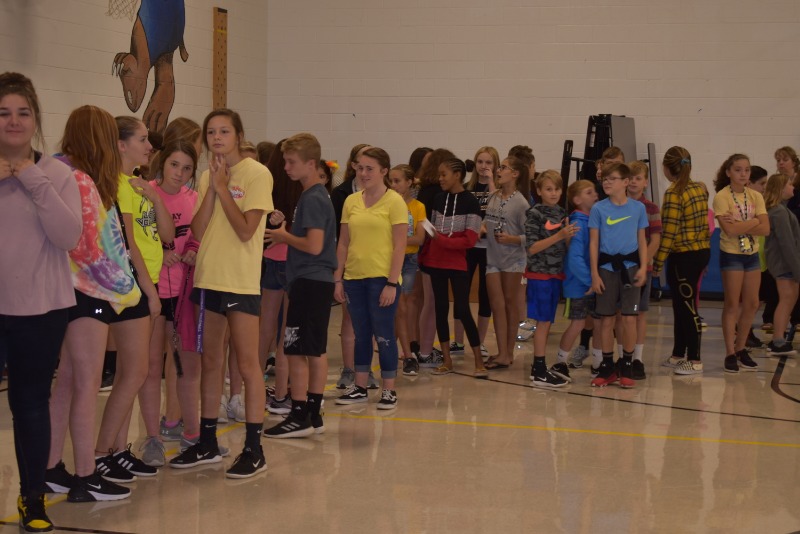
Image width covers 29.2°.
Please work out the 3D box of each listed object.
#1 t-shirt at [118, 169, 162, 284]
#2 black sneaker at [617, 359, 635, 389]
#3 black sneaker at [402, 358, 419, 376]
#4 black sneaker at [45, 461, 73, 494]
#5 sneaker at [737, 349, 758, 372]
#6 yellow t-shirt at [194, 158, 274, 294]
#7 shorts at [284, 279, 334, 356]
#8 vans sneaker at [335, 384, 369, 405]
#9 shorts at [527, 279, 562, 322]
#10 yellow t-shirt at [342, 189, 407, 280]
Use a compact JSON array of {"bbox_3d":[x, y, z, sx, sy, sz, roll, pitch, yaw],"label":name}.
[{"bbox_3d":[-1.211,-0.177,6.955,0.250,0.520,0.370,2,4,18],"label":"t-shirt"},{"bbox_3d":[1.501,0.711,10.089,0.100,0.140,0.258,2,4,9],"label":"black sneaker"},{"bbox_3d":[0.073,0.677,10.482,0.095,0.105,0.250,0,4,-10],"label":"black sneaker"},{"bbox_3d":[-1.472,0.907,6.640,0.270,0.120,0.100,1,4,0],"label":"black sneaker"},{"bbox_3d":[2.519,0.675,11.183,0.092,0.105,0.250,-1,4,-27],"label":"sneaker"},{"bbox_3d":[-0.764,-0.187,7.084,0.400,0.630,0.280,3,4,27],"label":"yellow t-shirt"},{"bbox_3d":[-0.474,0.249,8.035,0.265,0.450,0.340,0,4,-10],"label":"shorts"},{"bbox_3d":[-0.286,0.761,9.157,0.095,0.098,0.262,5,5,44],"label":"vans sneaker"},{"bbox_3d":[0.948,0.194,10.100,0.225,0.340,0.265,3,4,28],"label":"shorts"},{"bbox_3d":[-0.151,-0.192,9.077,0.410,0.560,0.250,3,4,23],"label":"yellow t-shirt"}]

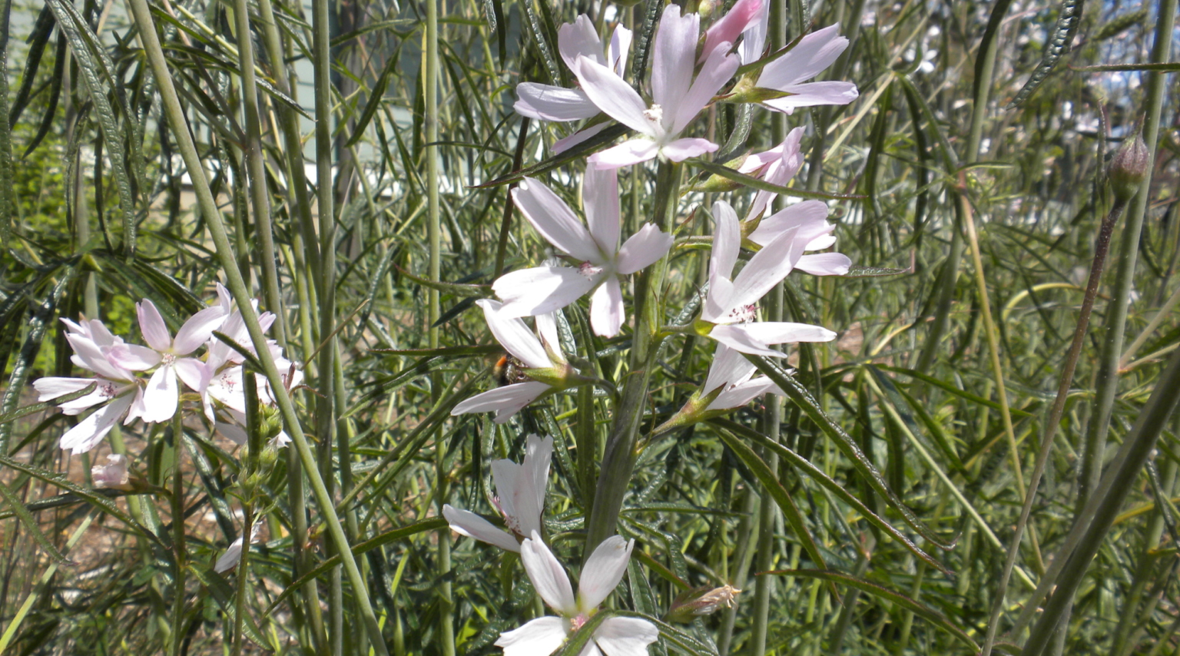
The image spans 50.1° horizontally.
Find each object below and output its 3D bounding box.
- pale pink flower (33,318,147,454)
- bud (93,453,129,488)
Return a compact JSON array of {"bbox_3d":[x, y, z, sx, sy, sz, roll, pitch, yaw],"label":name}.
[{"bbox_3d":[-0.190,0.022,0.480,0.032,0.048,0.047,-12,7,-25],"label":"pale pink flower"},{"bbox_3d":[-0.182,0.054,0.480,0.013,0.012,0.013,-3,3,-24],"label":"bud"}]

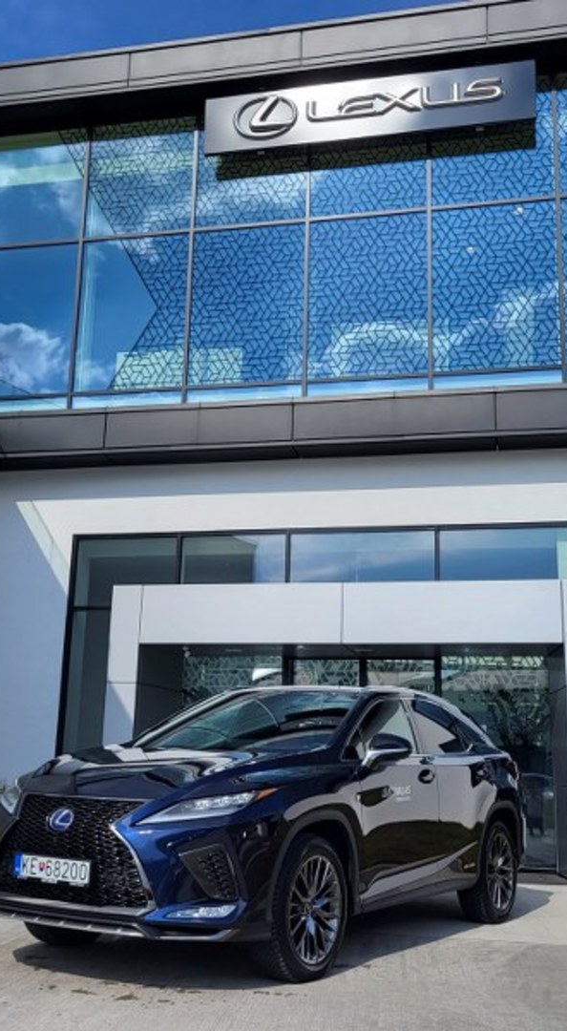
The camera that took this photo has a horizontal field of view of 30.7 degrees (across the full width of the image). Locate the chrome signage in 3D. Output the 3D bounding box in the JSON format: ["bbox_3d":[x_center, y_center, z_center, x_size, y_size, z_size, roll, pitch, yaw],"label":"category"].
[{"bbox_3d":[1.093,-5.351,13.728,4.393,0.849,0.180,-2,-14,12],"label":"chrome signage"}]

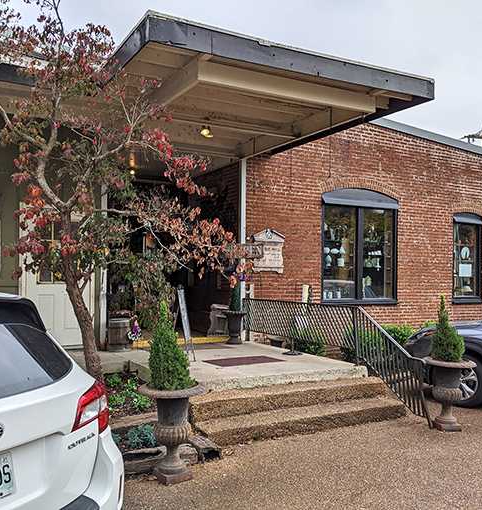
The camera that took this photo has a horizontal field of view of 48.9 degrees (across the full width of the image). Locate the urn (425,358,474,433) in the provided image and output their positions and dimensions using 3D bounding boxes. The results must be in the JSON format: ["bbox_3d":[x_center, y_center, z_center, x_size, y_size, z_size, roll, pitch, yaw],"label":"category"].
[{"bbox_3d":[2.331,1.571,5.930,0.550,0.730,0.550,2,-3,-28],"label":"urn"}]

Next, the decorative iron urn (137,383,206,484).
[{"bbox_3d":[-0.581,1.489,4.450,0.560,0.740,0.560,0,-2,0],"label":"decorative iron urn"}]

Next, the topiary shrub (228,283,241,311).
[{"bbox_3d":[-0.128,0.794,10.400,0.250,0.600,0.250,0,-2,0],"label":"topiary shrub"}]

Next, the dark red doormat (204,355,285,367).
[{"bbox_3d":[0.057,1.592,7.947,1.080,0.020,0.580,2,-3,-28],"label":"dark red doormat"}]

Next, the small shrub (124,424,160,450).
[{"bbox_3d":[-0.905,1.681,4.900,0.360,0.190,0.330,2,-3,-28],"label":"small shrub"}]

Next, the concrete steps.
[{"bbox_3d":[0.640,1.800,6.300,2.720,0.310,1.000,2,-3,-28],"label":"concrete steps"}]

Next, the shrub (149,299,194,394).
[{"bbox_3d":[-0.587,0.759,4.450,0.400,0.750,0.400,0,-2,0],"label":"shrub"}]

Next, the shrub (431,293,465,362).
[{"bbox_3d":[2.309,0.827,5.930,0.400,0.760,0.400,2,-3,-28],"label":"shrub"}]

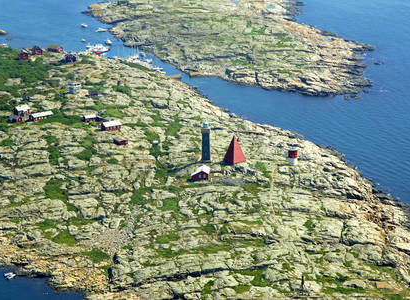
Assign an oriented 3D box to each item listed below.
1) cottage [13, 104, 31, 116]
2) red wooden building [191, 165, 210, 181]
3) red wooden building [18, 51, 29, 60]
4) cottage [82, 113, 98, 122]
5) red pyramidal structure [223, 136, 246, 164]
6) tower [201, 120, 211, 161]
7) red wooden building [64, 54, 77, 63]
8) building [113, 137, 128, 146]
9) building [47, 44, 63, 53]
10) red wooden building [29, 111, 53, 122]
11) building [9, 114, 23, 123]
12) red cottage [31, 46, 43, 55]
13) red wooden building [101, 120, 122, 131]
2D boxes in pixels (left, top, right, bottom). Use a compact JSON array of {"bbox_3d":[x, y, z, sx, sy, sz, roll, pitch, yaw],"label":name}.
[{"bbox_3d":[-138.700,-30.610,1205.840,10.500,6.800,8.200,-7,19,-23],"label":"cottage"},{"bbox_3d":[-2.570,15.550,1059.700,11.500,6.200,11.800,1,17,6],"label":"red wooden building"},{"bbox_3d":[-162.340,-85.350,1429.100,7.800,7.000,8.000,-2,17,-6],"label":"red wooden building"},{"bbox_3d":[-85.270,-24.170,1185.100,10.300,4.600,6.300,-7,18,-21],"label":"cottage"},{"bbox_3d":[20.630,-1.000,1084.250,10.900,17.800,10.900,-14,21,-36],"label":"red pyramidal structure"},{"bbox_3d":[0.660,-6.030,1053.260,6.300,29.000,6.300,-1,17,-3],"label":"tower"},{"bbox_3d":[-118.300,-82.240,1413.650,9.300,7.000,9.000,1,17,7],"label":"red wooden building"},{"bbox_3d":[-59.920,-6.750,1132.580,6.000,4.000,7.500,-11,20,-31],"label":"building"},{"bbox_3d":[-137.500,-93.480,1464.310,8.000,5.200,11.000,-15,22,-38],"label":"building"},{"bbox_3d":[-124.990,-26.180,1218.470,18.000,4.800,6.400,-13,21,-35],"label":"red wooden building"},{"bbox_3d":[-140.650,-23.650,1187.500,8.000,4.200,4.800,14,22,38],"label":"building"},{"bbox_3d":[-147.870,-87.790,1404.810,6.500,5.800,7.500,-8,19,-26],"label":"red cottage"},{"bbox_3d":[-67.870,-18.760,1166.380,13.200,5.200,6.700,-9,19,-27],"label":"red wooden building"}]

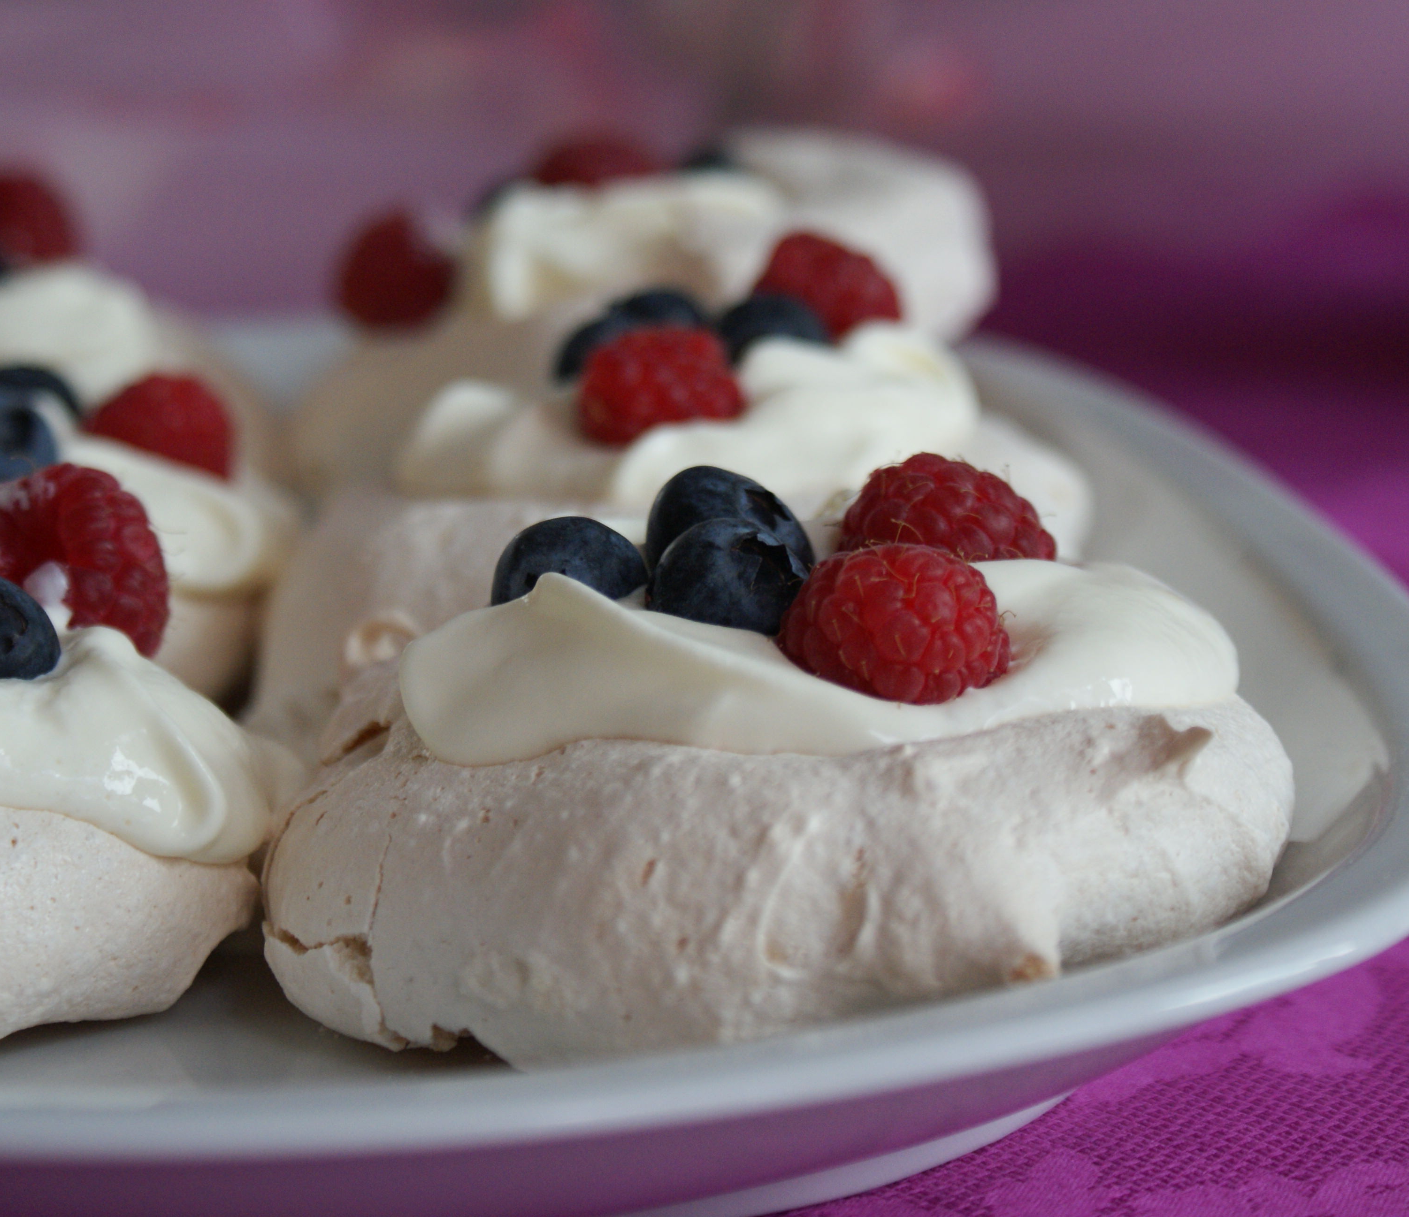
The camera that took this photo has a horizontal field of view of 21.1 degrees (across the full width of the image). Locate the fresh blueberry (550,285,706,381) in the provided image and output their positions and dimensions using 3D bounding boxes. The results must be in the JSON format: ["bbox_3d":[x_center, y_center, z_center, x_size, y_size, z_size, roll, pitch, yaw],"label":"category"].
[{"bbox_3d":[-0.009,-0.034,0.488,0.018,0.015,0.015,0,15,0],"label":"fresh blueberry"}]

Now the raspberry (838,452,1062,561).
[{"bbox_3d":[0.024,-0.008,0.367,0.021,0.017,0.019,0,15,0],"label":"raspberry"}]

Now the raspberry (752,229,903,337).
[{"bbox_3d":[0.016,-0.042,0.500,0.020,0.017,0.019,0,15,0],"label":"raspberry"}]

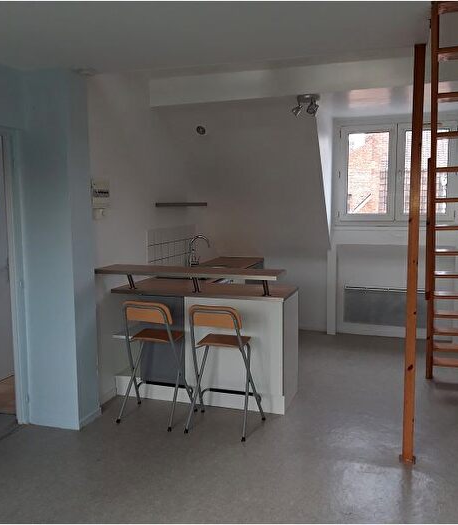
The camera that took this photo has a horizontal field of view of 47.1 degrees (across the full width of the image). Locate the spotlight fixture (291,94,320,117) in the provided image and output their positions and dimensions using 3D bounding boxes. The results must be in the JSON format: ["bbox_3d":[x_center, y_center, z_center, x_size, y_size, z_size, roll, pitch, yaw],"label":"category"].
[{"bbox_3d":[0.664,-1.333,4.528,0.240,0.150,0.190,2,7,18],"label":"spotlight fixture"}]

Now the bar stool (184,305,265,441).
[{"bbox_3d":[-0.036,0.713,3.722,0.505,0.915,0.445,2,7,18],"label":"bar stool"}]

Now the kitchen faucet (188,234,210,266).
[{"bbox_3d":[-0.331,-0.126,5.745,0.225,0.350,0.070,2,7,18],"label":"kitchen faucet"}]

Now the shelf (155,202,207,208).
[{"bbox_3d":[-0.465,-0.587,5.330,0.220,0.039,0.770,2,7,18],"label":"shelf"}]

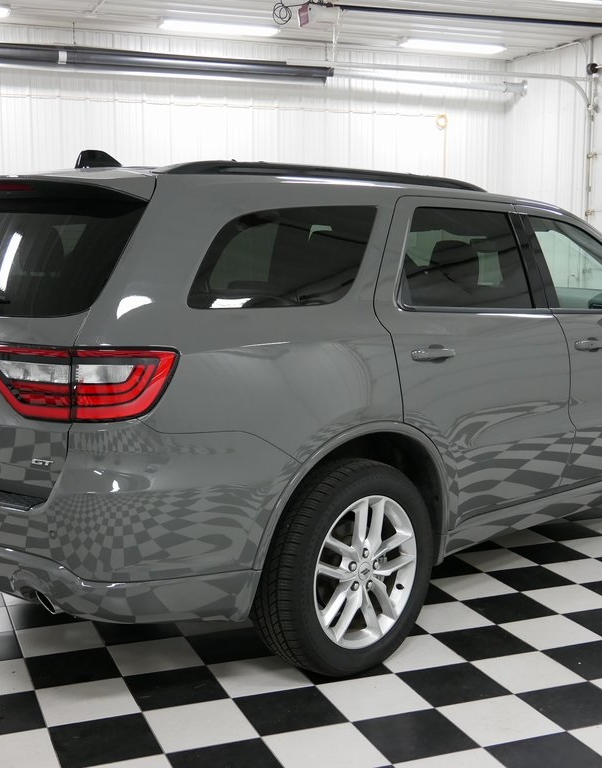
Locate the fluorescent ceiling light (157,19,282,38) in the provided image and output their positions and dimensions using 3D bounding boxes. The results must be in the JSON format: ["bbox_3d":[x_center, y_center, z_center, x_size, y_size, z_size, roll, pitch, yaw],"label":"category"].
[{"bbox_3d":[-0.861,-3.736,11.200,1.250,0.090,0.270,-3,8,-21],"label":"fluorescent ceiling light"}]

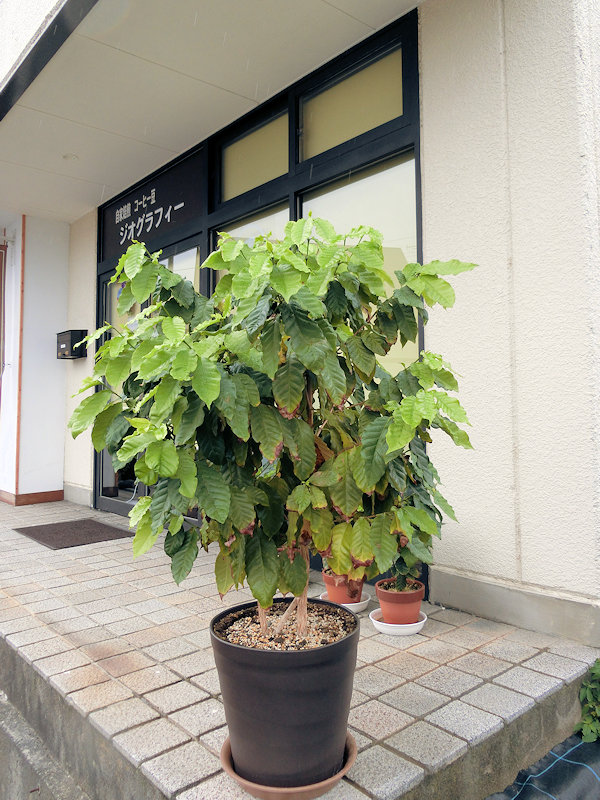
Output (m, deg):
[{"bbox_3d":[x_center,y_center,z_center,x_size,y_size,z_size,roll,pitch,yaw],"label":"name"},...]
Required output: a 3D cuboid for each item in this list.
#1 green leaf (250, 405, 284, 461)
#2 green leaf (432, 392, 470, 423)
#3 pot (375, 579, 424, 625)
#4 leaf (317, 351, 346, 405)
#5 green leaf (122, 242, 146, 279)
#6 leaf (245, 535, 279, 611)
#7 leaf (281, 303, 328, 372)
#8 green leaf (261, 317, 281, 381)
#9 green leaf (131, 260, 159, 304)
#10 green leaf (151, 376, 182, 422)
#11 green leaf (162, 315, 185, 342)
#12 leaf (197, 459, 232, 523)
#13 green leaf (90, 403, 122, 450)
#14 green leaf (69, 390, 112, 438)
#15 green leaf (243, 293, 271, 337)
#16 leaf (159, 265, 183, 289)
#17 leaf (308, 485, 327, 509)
[{"bbox_3d":[-0.066,0.061,1.090,0.055,0.108,0.030,-16,-14,-4],"label":"green leaf"},{"bbox_3d":[0.310,0.016,1.185,0.047,0.102,0.025,-45,-6,-29],"label":"green leaf"},{"bbox_3d":[0.356,0.732,2.049,0.174,0.137,0.174,-1,-3,0],"label":"pot"},{"bbox_3d":[0.062,-0.045,1.165,0.055,0.119,0.022,-12,-15,-11],"label":"leaf"},{"bbox_3d":[-0.326,-0.279,1.160,0.043,0.083,0.022,14,-12,1],"label":"green leaf"},{"bbox_3d":[-0.074,0.337,1.150,0.062,0.150,0.032,-7,-24,-6],"label":"leaf"},{"bbox_3d":[0.005,-0.106,0.980,0.068,0.146,0.030,-26,-15,-2],"label":"leaf"},{"bbox_3d":[-0.049,-0.107,1.160,0.050,0.137,0.025,-2,-18,19],"label":"green leaf"},{"bbox_3d":[-0.311,-0.238,1.170,0.051,0.094,0.022,14,-13,-8],"label":"green leaf"},{"bbox_3d":[-0.266,-0.002,1.155,0.060,0.115,0.025,9,-27,14],"label":"green leaf"},{"bbox_3d":[-0.238,-0.135,1.093,0.048,0.066,0.022,-4,-32,3],"label":"green leaf"},{"bbox_3d":[-0.157,0.163,1.048,0.060,0.125,0.025,-21,-12,8],"label":"leaf"},{"bbox_3d":[-0.374,0.054,1.140,0.044,0.112,0.022,16,-24,3],"label":"green leaf"},{"bbox_3d":[-0.412,0.026,1.140,0.048,0.114,0.030,33,-23,4],"label":"green leaf"},{"bbox_3d":[-0.082,-0.165,1.130,0.038,0.094,0.028,24,-7,14],"label":"green leaf"},{"bbox_3d":[-0.289,-0.271,1.270,0.055,0.102,0.020,-27,-38,-17],"label":"leaf"},{"bbox_3d":[0.029,0.175,1.040,0.031,0.057,0.016,-17,-40,-10],"label":"leaf"}]

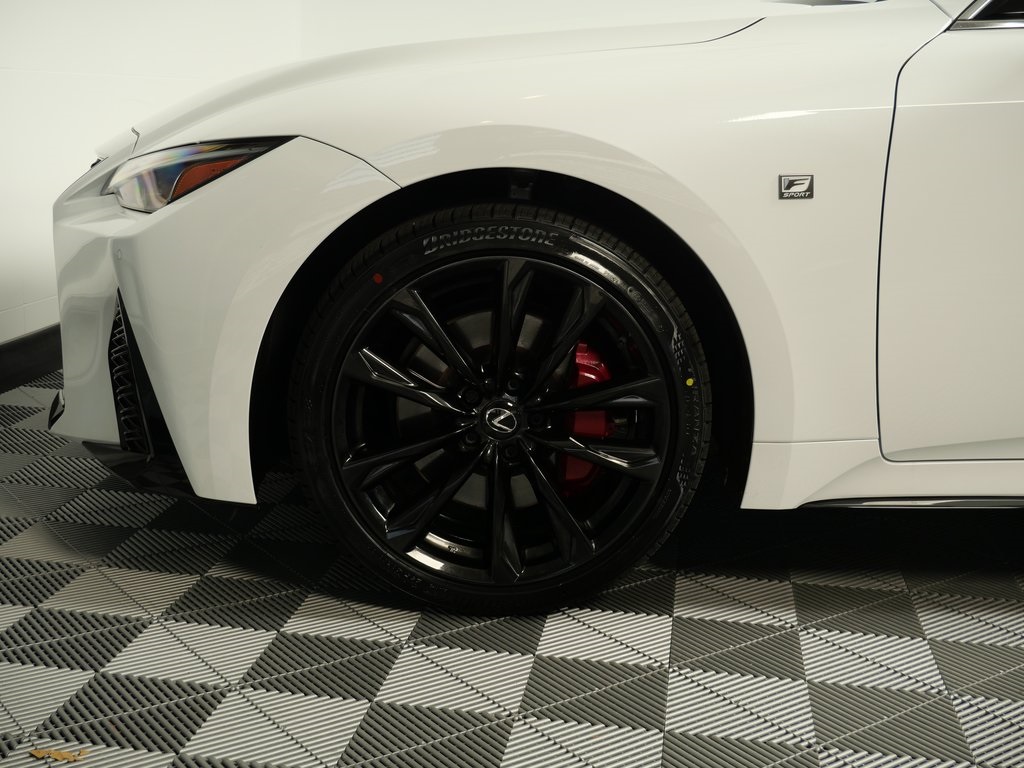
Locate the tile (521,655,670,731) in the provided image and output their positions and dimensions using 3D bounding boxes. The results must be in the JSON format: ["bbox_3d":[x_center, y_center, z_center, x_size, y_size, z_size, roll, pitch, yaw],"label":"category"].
[{"bbox_3d":[0.120,0.445,1.849,0.200,0.018,0.200,4,13,8],"label":"tile"}]

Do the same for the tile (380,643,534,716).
[{"bbox_3d":[-0.078,0.432,1.876,0.200,0.018,0.200,4,13,8],"label":"tile"}]

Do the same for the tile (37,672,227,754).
[{"bbox_3d":[-0.503,0.448,1.740,0.200,0.018,0.200,4,13,8],"label":"tile"}]

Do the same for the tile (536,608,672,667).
[{"bbox_3d":[0.149,0.403,2.042,0.200,0.018,0.200,4,13,8],"label":"tile"}]

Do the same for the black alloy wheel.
[{"bbox_3d":[-0.020,0.033,2.108,0.668,0.666,0.240,2,12,-3],"label":"black alloy wheel"}]

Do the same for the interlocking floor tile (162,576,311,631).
[{"bbox_3d":[-0.444,0.364,2.127,0.200,0.018,0.200,4,13,8],"label":"interlocking floor tile"}]

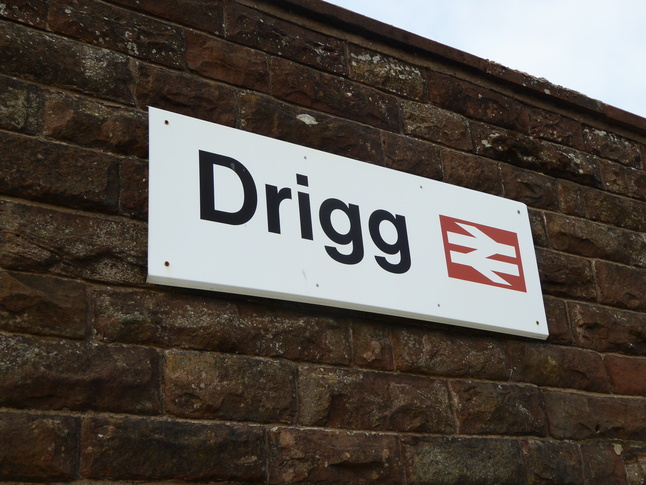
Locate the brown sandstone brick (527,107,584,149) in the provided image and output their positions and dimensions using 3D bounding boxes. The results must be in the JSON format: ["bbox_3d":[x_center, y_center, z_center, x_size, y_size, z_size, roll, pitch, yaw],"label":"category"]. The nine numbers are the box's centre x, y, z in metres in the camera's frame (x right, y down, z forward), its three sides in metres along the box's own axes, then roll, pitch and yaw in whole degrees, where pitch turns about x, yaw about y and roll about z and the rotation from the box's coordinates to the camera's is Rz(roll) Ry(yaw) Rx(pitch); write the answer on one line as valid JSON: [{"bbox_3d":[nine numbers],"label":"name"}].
[{"bbox_3d":[0.921,-0.444,3.767,0.321,0.131,0.120,11,-26,-33],"label":"brown sandstone brick"}]

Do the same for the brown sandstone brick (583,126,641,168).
[{"bbox_3d":[1.144,-0.369,3.791,0.350,0.132,0.150,11,-27,-33],"label":"brown sandstone brick"}]

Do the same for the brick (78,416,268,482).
[{"bbox_3d":[-0.392,0.538,2.322,0.496,0.140,0.120,11,-26,-33],"label":"brick"}]

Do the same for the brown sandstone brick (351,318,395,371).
[{"bbox_3d":[0.095,0.317,2.684,0.144,0.142,0.150,11,-27,-33],"label":"brown sandstone brick"}]

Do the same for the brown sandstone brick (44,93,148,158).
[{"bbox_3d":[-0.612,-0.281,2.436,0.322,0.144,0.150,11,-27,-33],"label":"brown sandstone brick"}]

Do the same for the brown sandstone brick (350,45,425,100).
[{"bbox_3d":[0.202,-0.580,3.286,0.332,0.148,0.120,11,-26,-33],"label":"brown sandstone brick"}]

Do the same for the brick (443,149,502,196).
[{"bbox_3d":[0.476,-0.213,3.218,0.269,0.151,0.150,11,-27,-33],"label":"brick"}]

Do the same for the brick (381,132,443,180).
[{"bbox_3d":[0.281,-0.273,3.204,0.262,0.135,0.120,11,-26,-33],"label":"brick"}]

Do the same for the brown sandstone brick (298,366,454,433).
[{"bbox_3d":[0.135,0.486,2.744,0.564,0.166,0.120,11,-26,-33],"label":"brown sandstone brick"}]

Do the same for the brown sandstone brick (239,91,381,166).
[{"bbox_3d":[-0.071,-0.318,2.858,0.528,0.149,0.150,11,-27,-33],"label":"brown sandstone brick"}]

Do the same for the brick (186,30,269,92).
[{"bbox_3d":[-0.322,-0.536,2.870,0.283,0.138,0.120,11,-26,-33],"label":"brick"}]

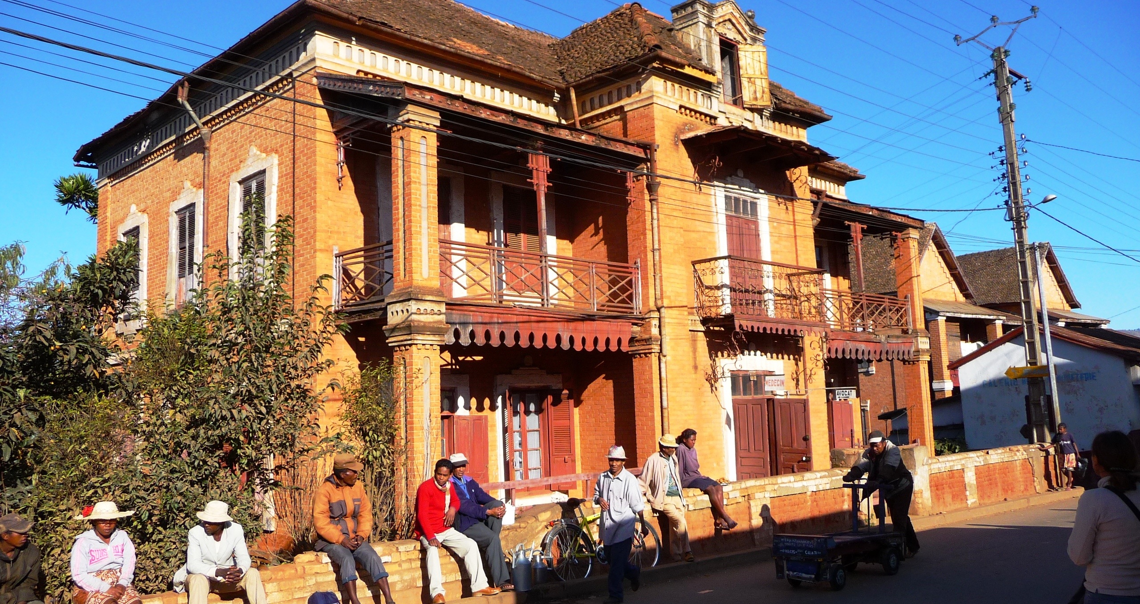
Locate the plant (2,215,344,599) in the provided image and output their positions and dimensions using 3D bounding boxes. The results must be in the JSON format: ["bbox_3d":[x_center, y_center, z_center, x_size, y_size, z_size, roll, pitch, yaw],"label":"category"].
[{"bbox_3d":[-3.934,0.960,9.428,3.300,3.500,2.200,4,-8,-44],"label":"plant"}]

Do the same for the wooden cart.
[{"bbox_3d":[3.138,2.668,10.595,1.664,1.030,0.753,4,-8,-44],"label":"wooden cart"}]

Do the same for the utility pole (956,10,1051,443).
[{"bbox_3d":[9.618,-1.118,19.738,0.700,10.184,1.800,4,-8,-44],"label":"utility pole"}]

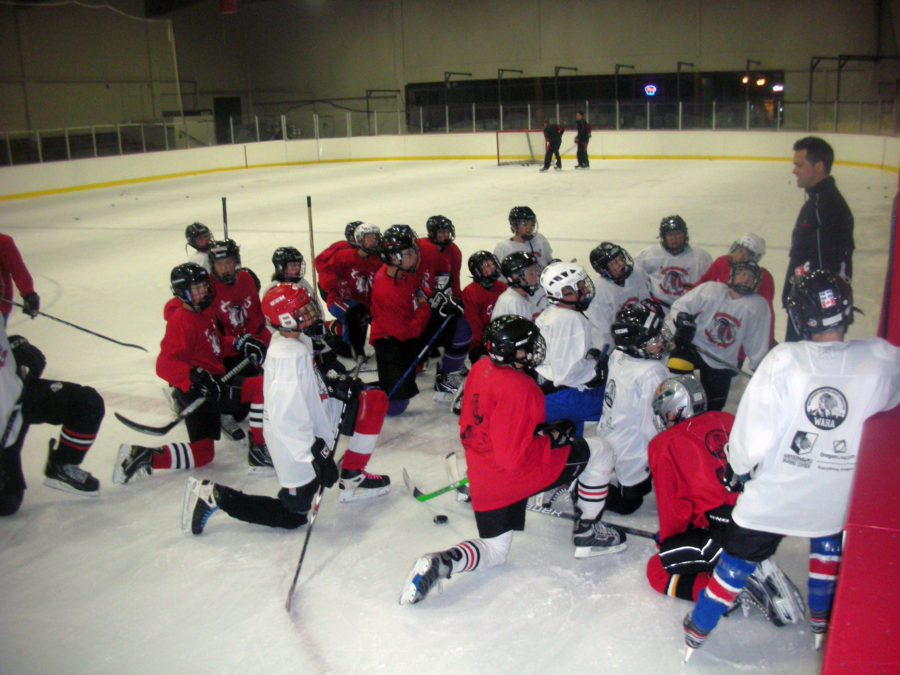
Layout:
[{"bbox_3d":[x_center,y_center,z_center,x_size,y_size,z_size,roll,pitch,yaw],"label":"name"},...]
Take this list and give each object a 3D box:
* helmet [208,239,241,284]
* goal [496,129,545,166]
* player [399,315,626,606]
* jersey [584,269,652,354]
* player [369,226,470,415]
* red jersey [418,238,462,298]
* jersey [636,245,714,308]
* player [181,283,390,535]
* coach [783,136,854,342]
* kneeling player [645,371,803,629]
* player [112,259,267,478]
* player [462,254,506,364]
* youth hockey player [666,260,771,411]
[{"bbox_3d":[-1.541,-0.519,6.220,0.230,0.290,0.280,-5,14,-12],"label":"helmet"},{"bbox_3d":[2.860,-7.166,34.335,1.880,1.250,1.080,4,15,22],"label":"goal"},{"bbox_3d":[0.274,0.490,4.052,1.120,1.190,0.540,-7,15,-21],"label":"player"},{"bbox_3d":[1.047,-0.127,5.802,0.500,0.650,0.380,-13,18,-39],"label":"jersey"},{"bbox_3d":[-0.348,-0.100,6.343,0.920,1.300,0.580,1,14,11],"label":"player"},{"bbox_3d":[-0.063,-0.509,7.504,0.450,0.610,0.340,-5,15,-14],"label":"red jersey"},{"bbox_3d":[1.700,-0.418,6.973,0.580,0.580,0.360,2,14,13],"label":"jersey"},{"bbox_3d":[-0.842,0.343,4.599,1.050,1.260,0.560,-4,14,-12],"label":"player"},{"bbox_3d":[1.849,-0.054,4.640,0.380,1.880,0.540,-8,16,-25],"label":"coach"},{"bbox_3d":[1.146,0.640,3.800,0.680,0.980,0.520,9,18,37],"label":"kneeling player"},{"bbox_3d":[-1.547,0.159,5.470,0.920,1.240,0.570,2,14,12],"label":"player"},{"bbox_3d":[0.286,-0.155,6.925,0.460,1.030,0.700,-9,16,-29],"label":"player"},{"bbox_3d":[1.742,0.042,5.901,0.620,1.080,0.780,0,14,7],"label":"youth hockey player"}]

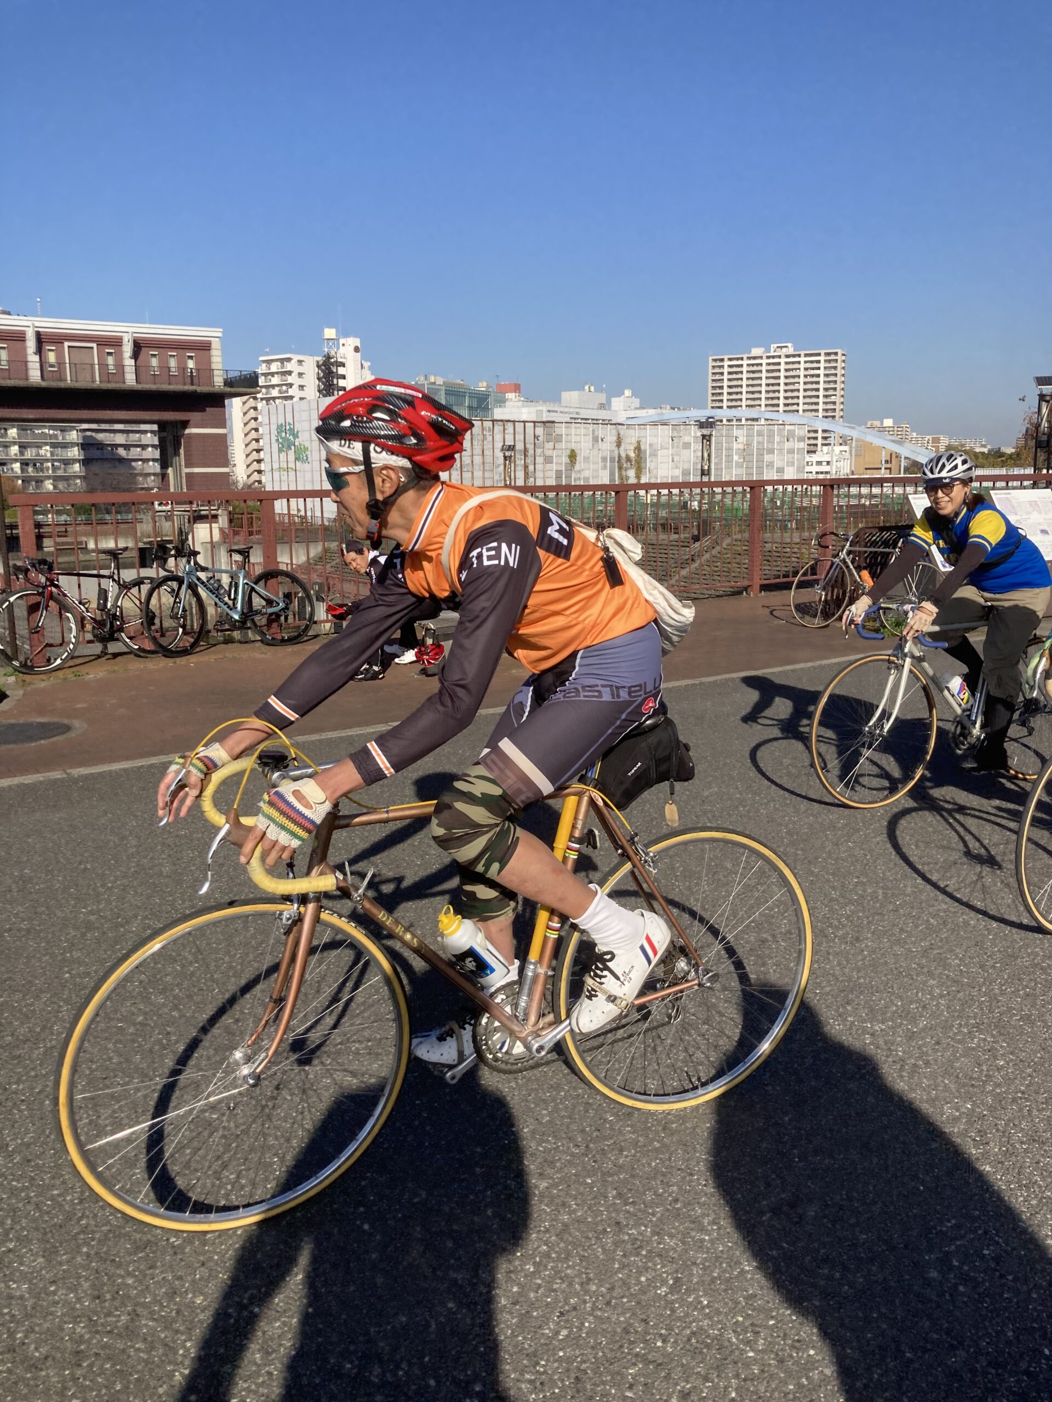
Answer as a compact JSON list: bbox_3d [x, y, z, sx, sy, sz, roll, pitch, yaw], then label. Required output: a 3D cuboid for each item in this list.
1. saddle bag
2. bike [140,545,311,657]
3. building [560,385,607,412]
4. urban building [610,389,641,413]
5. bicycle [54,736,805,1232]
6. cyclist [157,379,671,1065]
[{"bbox_3d":[0.225,0.118,2.395,0.230,0.160,0.120,-22,20,-20],"label":"saddle bag"},{"bbox_3d":[-2.507,-0.872,9.551,1.660,0.930,0.440,-11,10,-41],"label":"bike"},{"bbox_3d":[16.535,-85.609,320.000,7.000,8.000,12.000,11,17,43],"label":"building"},{"bbox_3d":[27.970,-84.528,320.000,6.500,7.000,5.500,11,17,43],"label":"urban building"},{"bbox_3d":[-0.080,0.503,2.332,1.670,0.990,0.430,-6,13,-24],"label":"bicycle"},{"bbox_3d":[-0.173,0.127,2.208,1.040,1.450,0.500,-6,13,-24],"label":"cyclist"}]

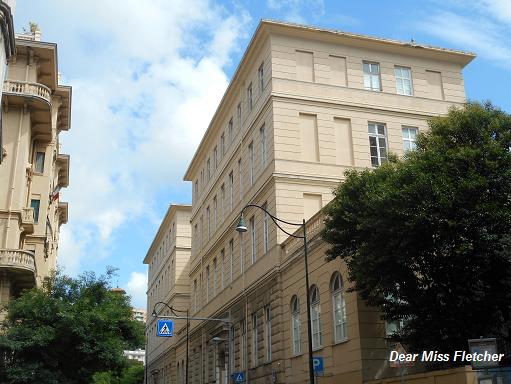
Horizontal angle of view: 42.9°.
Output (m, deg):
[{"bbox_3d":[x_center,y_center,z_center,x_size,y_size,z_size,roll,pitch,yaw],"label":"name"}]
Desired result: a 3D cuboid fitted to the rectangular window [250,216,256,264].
[{"bbox_3d":[-0.032,2.961,39.327,0.220,2.880,1.104,5,-21,-15],"label":"rectangular window"}]

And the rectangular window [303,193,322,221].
[{"bbox_3d":[2.977,1.488,33.792,1.029,2.832,0.250,5,-21,-15],"label":"rectangular window"}]

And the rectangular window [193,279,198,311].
[{"bbox_3d":[-5.473,9.742,60.434,0.200,3.042,1.260,5,-21,-15],"label":"rectangular window"}]

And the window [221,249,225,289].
[{"bbox_3d":[-2.410,6.038,50.233,0.200,3.078,1.170,5,-21,-15],"label":"window"}]

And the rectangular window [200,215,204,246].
[{"bbox_3d":[-4.394,3.529,54.891,0.220,2.952,1.104,5,-21,-15],"label":"rectangular window"}]

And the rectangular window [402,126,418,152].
[{"bbox_3d":[9.435,-2.559,39.301,1.104,2.952,0.220,5,-21,-15],"label":"rectangular window"}]

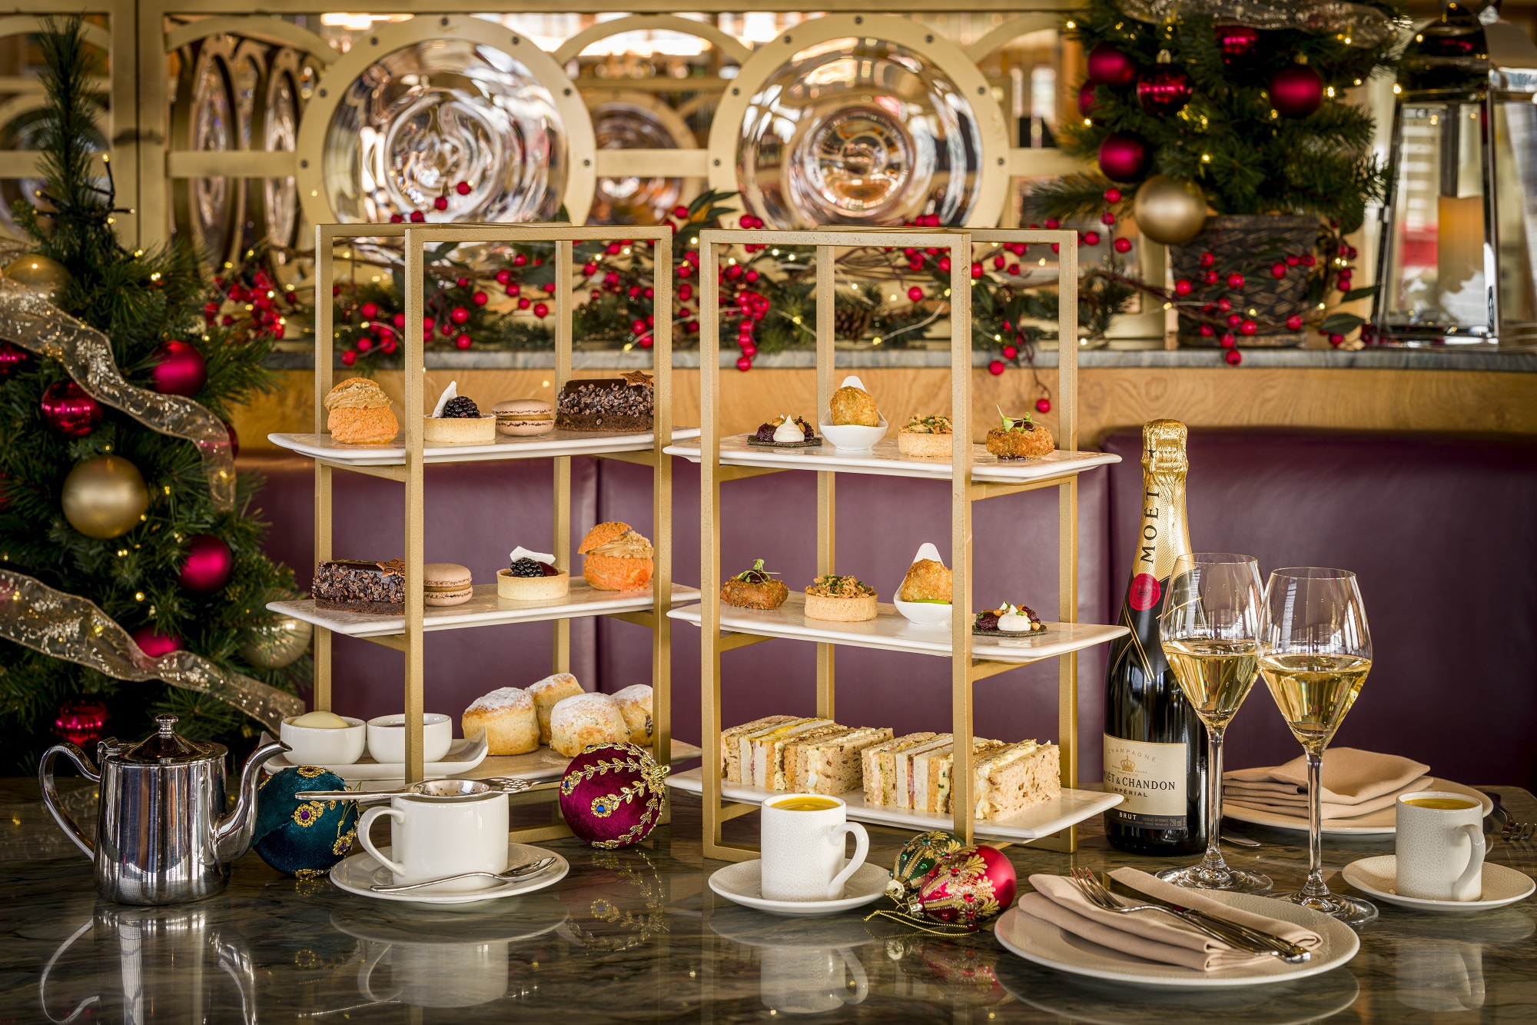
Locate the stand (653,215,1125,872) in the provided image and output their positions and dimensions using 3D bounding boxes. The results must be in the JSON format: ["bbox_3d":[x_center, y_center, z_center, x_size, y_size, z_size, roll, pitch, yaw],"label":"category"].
[{"bbox_3d":[0.092,0.025,2.022,0.312,0.459,0.162,4,8,34],"label":"stand"}]

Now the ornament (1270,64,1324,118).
[{"bbox_3d":[0.544,-0.434,2.860,0.055,0.055,0.055,0,6,0],"label":"ornament"}]

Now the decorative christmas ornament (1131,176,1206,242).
[{"bbox_3d":[0.408,-0.309,2.830,0.073,0.073,0.073,0,6,0],"label":"decorative christmas ornament"}]

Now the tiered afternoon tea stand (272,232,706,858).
[{"bbox_3d":[-0.208,0.013,2.107,0.305,0.457,0.162,-4,8,-32],"label":"tiered afternoon tea stand"}]

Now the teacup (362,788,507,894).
[{"bbox_3d":[-0.235,0.224,1.920,0.113,0.060,0.082,-3,7,-27],"label":"teacup"}]

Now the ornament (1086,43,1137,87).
[{"bbox_3d":[0.379,-0.494,3.060,0.055,0.057,0.055,0,7,0],"label":"ornament"}]

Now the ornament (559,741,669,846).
[{"bbox_3d":[-0.113,0.210,2.074,0.090,0.080,0.080,-25,0,20],"label":"ornament"}]

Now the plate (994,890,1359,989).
[{"bbox_3d":[0.262,0.276,1.783,0.232,0.019,0.232,0,7,0],"label":"plate"}]

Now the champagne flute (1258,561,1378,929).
[{"bbox_3d":[0.370,0.155,1.879,0.086,0.230,0.086,0,7,0],"label":"champagne flute"}]

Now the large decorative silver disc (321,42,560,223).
[{"bbox_3d":[-0.343,-0.372,2.950,0.263,0.263,0.045,0,6,4],"label":"large decorative silver disc"}]

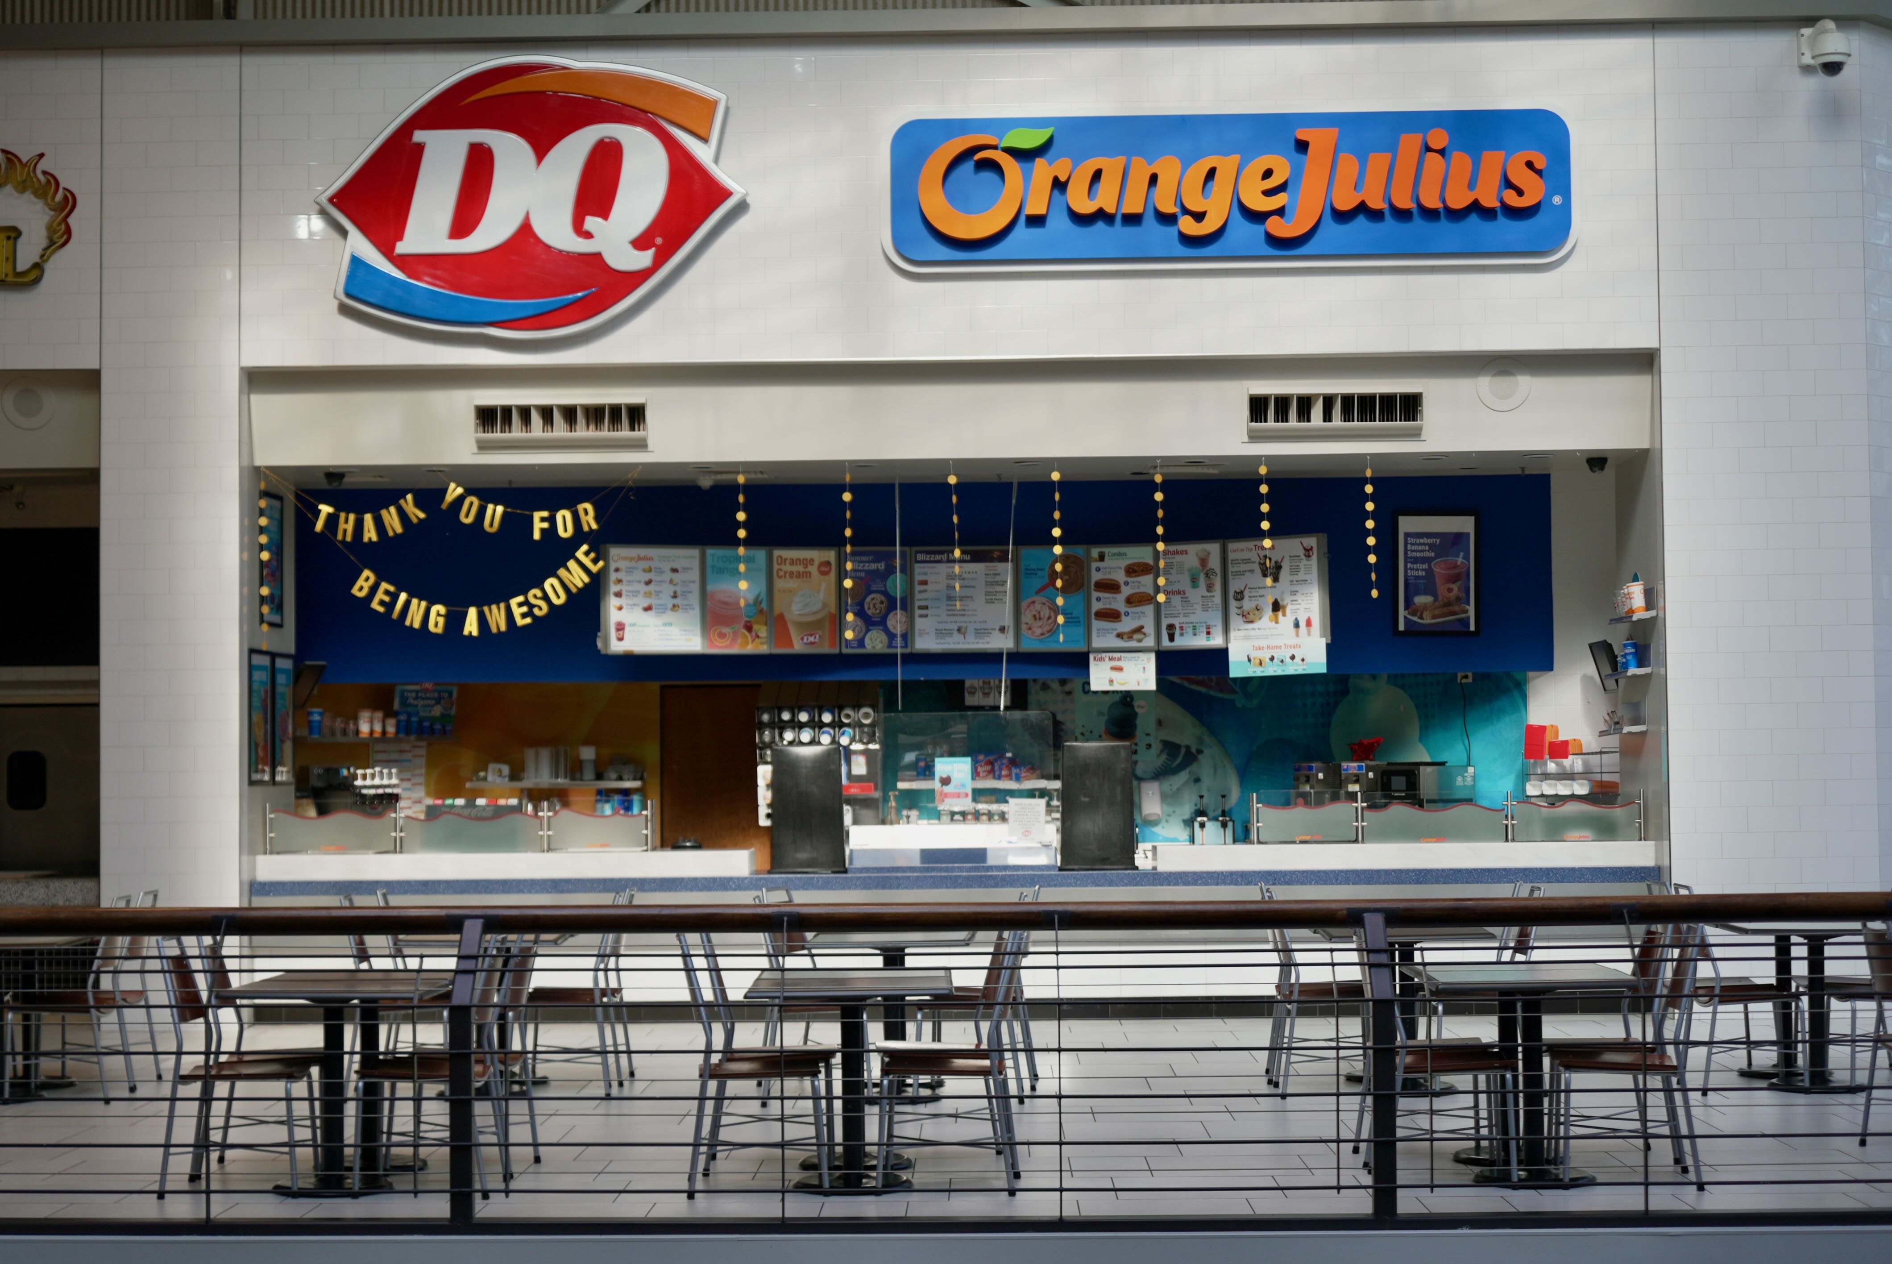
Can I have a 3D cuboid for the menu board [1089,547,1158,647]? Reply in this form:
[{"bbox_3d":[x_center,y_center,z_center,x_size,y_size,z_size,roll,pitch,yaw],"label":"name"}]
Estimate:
[{"bbox_3d":[1.159,-0.220,19.355,0.460,0.686,0.100,-1,-2,15],"label":"menu board"}]

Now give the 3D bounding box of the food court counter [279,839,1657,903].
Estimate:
[{"bbox_3d":[0.057,1.844,18.562,8.534,1.056,0.838,-1,-2,1],"label":"food court counter"}]

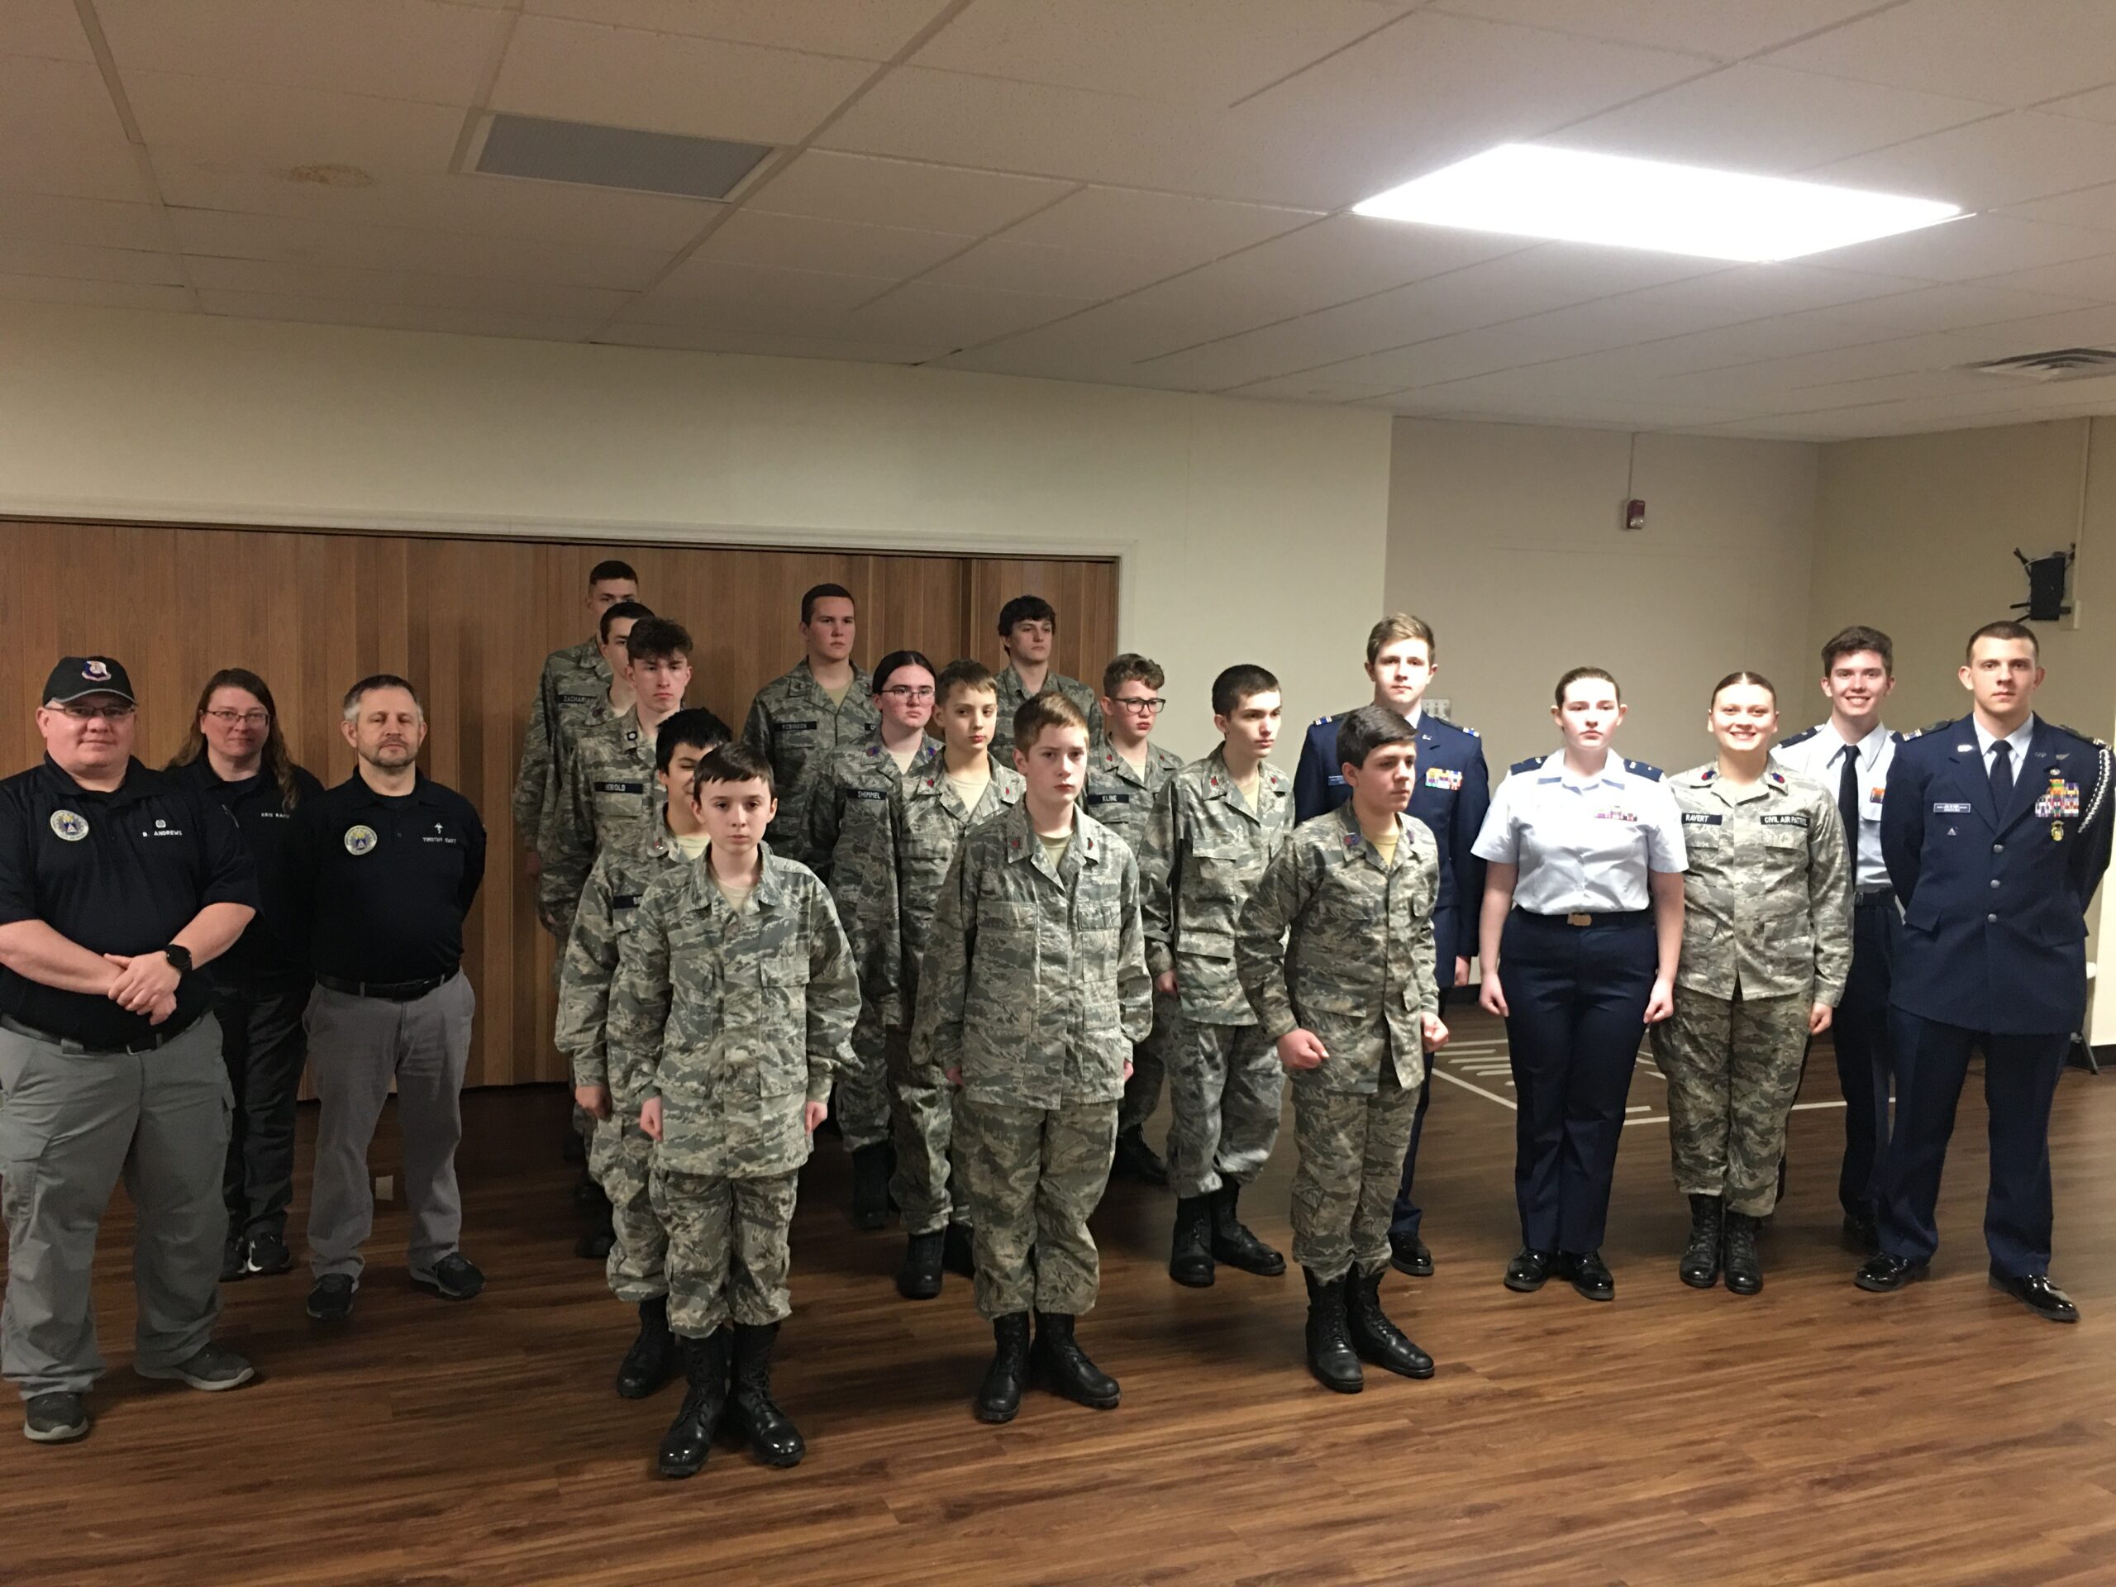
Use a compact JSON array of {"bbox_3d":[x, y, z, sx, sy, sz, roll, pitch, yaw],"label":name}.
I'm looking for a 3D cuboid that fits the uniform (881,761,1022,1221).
[{"bbox_3d":[-0.277,0.536,4.749,0.450,1.285,0.290,-1,6,-22],"label":"uniform"}]

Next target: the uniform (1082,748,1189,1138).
[{"bbox_3d":[0.222,0.453,5.564,0.480,1.267,0.290,-2,7,-23],"label":"uniform"}]

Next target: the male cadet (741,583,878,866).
[{"bbox_3d":[-0.752,0.270,5.619,0.530,1.850,0.330,-1,6,-22],"label":"male cadet"}]

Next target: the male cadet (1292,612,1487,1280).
[{"bbox_3d":[0.894,0.411,4.887,0.530,1.800,0.340,2,6,3],"label":"male cadet"}]

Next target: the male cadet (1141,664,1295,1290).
[{"bbox_3d":[0.452,0.479,4.842,0.480,1.655,0.360,-2,7,-30],"label":"male cadet"}]

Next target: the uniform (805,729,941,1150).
[{"bbox_3d":[-0.472,0.444,5.194,0.480,1.255,0.320,-1,6,-25],"label":"uniform"}]

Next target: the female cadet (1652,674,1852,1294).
[{"bbox_3d":[1.848,0.503,4.764,0.530,1.646,0.300,3,6,20],"label":"female cadet"}]

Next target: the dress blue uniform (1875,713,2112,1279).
[{"bbox_3d":[2.496,0.550,4.739,0.530,1.526,0.340,4,7,28],"label":"dress blue uniform"}]

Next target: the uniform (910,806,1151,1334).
[{"bbox_3d":[-0.043,0.613,4.036,0.520,1.205,0.310,-1,6,-22],"label":"uniform"}]

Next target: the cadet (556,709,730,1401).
[{"bbox_3d":[-0.888,0.582,4.032,0.500,1.538,0.320,-1,6,-19],"label":"cadet"}]

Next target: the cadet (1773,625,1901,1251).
[{"bbox_3d":[2.304,0.419,5.049,0.500,1.774,0.300,3,6,22],"label":"cadet"}]

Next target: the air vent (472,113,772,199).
[{"bbox_3d":[-0.902,-1.325,3.679,0.561,0.030,0.522,-1,6,-23],"label":"air vent"}]

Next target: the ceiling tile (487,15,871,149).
[{"bbox_3d":[-0.676,-1.246,3.106,0.605,0.020,0.605,-1,6,-22],"label":"ceiling tile"}]

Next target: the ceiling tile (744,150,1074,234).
[{"bbox_3d":[-0.349,-1.336,3.953,0.614,0.020,0.614,-1,6,-23],"label":"ceiling tile"}]

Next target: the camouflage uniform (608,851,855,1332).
[{"bbox_3d":[-0.686,0.632,3.724,0.530,1.060,0.300,-1,6,-18],"label":"camouflage uniform"}]

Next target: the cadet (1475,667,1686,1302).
[{"bbox_3d":[1.383,0.496,4.717,0.540,1.653,0.300,3,6,17],"label":"cadet"}]

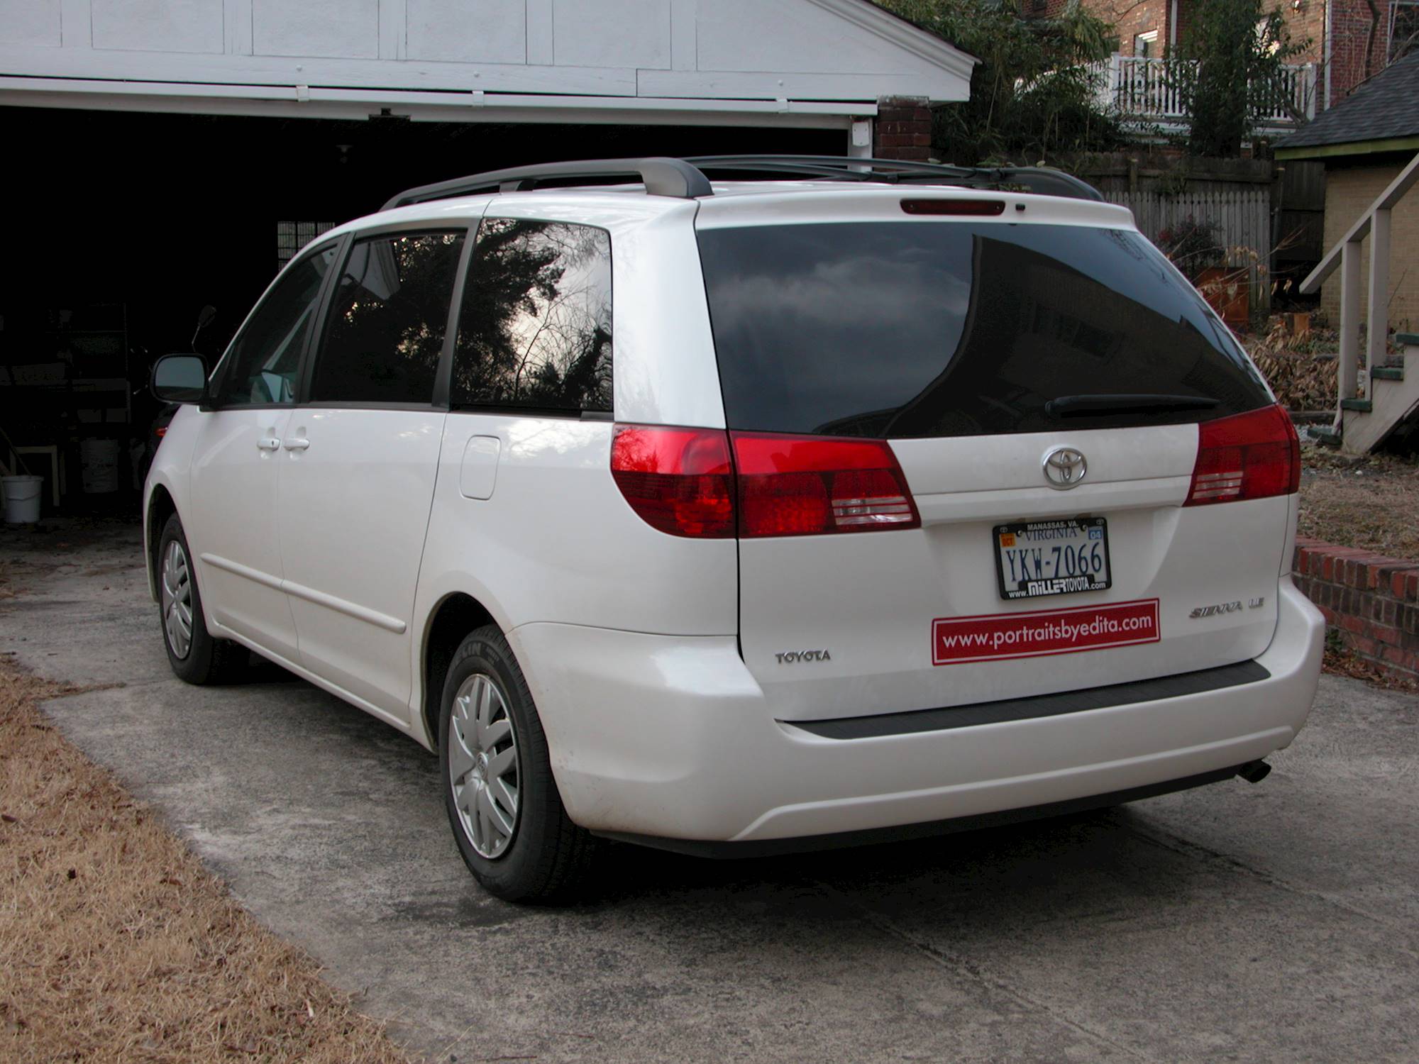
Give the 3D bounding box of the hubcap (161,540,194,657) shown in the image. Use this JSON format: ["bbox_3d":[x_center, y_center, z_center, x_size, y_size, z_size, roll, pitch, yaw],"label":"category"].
[{"bbox_3d":[-1.961,0.252,7.579,0.059,0.435,0.435,-4,8,-28],"label":"hubcap"}]

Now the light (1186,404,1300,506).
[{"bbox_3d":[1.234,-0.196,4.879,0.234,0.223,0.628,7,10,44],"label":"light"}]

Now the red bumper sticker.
[{"bbox_3d":[0.747,0.216,4.489,0.624,0.098,0.010,-4,4,-28],"label":"red bumper sticker"}]

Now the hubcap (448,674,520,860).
[{"bbox_3d":[-0.543,0.572,4.990,0.059,0.441,0.441,-4,8,-28],"label":"hubcap"}]

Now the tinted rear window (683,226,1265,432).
[{"bbox_3d":[0.633,-0.461,4.616,1.509,0.642,0.093,-4,-31,-28],"label":"tinted rear window"}]

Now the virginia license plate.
[{"bbox_3d":[0.752,0.057,4.468,0.310,0.160,0.020,-4,-1,-28],"label":"virginia license plate"}]

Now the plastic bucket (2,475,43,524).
[{"bbox_3d":[-4.559,-0.217,13.600,0.295,0.300,0.295,0,6,0],"label":"plastic bucket"}]

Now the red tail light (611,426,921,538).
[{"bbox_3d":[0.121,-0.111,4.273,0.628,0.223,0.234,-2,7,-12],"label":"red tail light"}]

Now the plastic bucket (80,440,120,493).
[{"bbox_3d":[-4.549,-0.488,15.300,0.310,0.385,0.310,0,6,0],"label":"plastic bucket"}]

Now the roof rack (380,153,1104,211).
[{"bbox_3d":[-0.011,-0.964,5.726,1.176,0.147,2.097,-4,8,-28],"label":"roof rack"}]

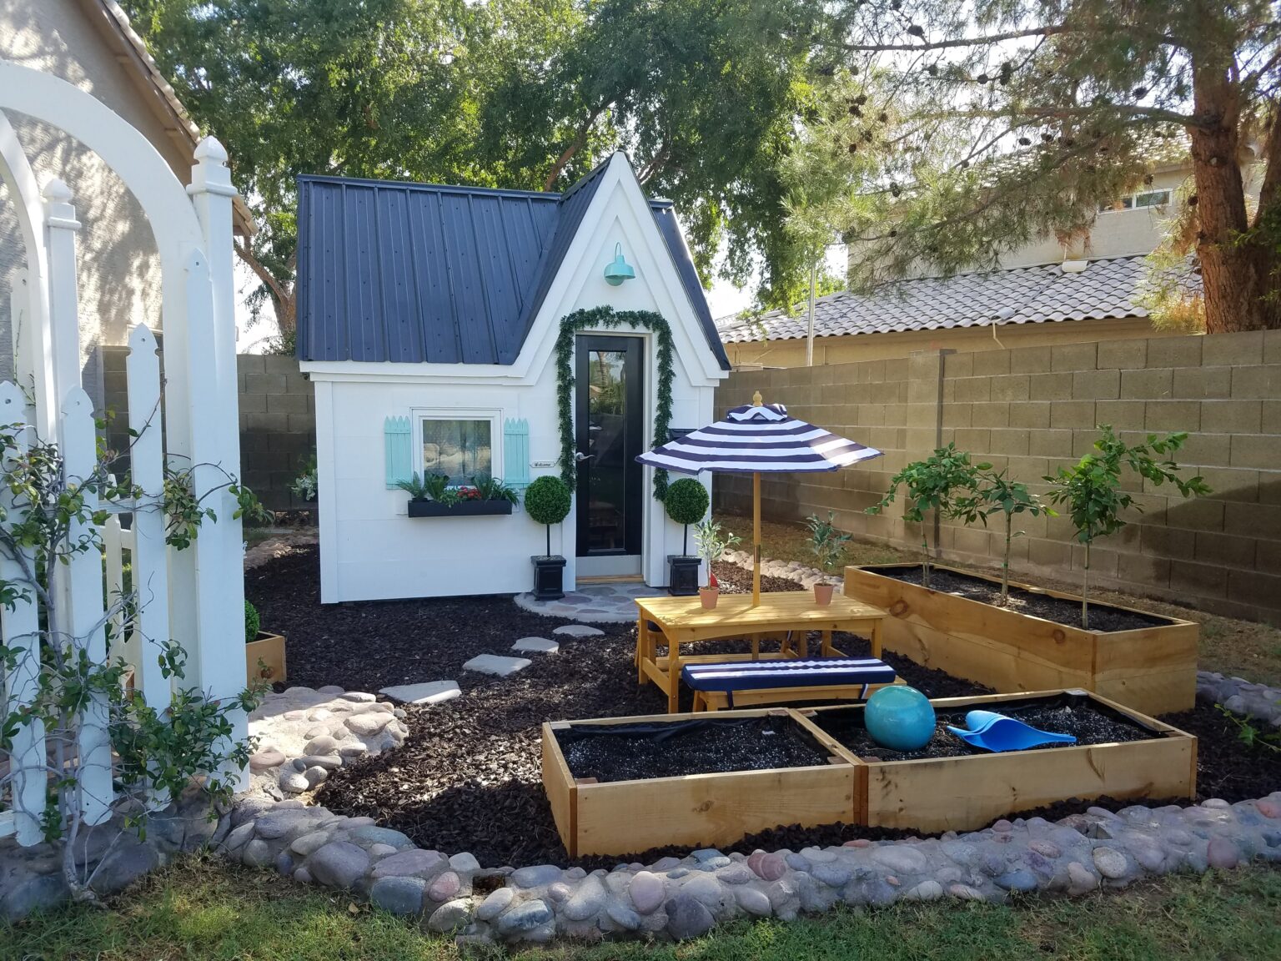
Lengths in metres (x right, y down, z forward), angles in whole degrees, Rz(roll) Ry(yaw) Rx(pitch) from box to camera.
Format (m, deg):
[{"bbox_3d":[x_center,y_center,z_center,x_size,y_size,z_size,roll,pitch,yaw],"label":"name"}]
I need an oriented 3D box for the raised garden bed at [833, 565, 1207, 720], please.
[{"bbox_3d":[1.789,0.736,4.834,0.572,0.358,1.806,-1,4,-19],"label":"raised garden bed"}]

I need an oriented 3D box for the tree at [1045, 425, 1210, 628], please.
[{"bbox_3d":[2.187,0.207,4.318,0.652,0.912,0.522,-1,4,-19],"label":"tree"}]

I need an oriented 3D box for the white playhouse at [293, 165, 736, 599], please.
[{"bbox_3d":[-1.129,-0.818,7.688,2.968,3.063,2.386,-1,4,-19],"label":"white playhouse"}]

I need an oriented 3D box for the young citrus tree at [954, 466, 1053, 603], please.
[{"bbox_3d":[1.846,0.287,4.889,0.452,0.692,0.429,-1,4,-19],"label":"young citrus tree"}]

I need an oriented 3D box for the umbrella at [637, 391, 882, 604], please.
[{"bbox_3d":[0.526,0.170,4.325,1.109,1.130,1.109,0,4,0],"label":"umbrella"}]

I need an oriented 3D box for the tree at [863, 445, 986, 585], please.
[{"bbox_3d":[1.569,0.193,5.310,0.569,0.801,0.540,-1,4,-19],"label":"tree"}]

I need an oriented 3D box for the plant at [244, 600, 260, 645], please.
[{"bbox_3d":[-1.871,0.656,4.492,0.196,0.206,0.196,-1,4,-19],"label":"plant"}]

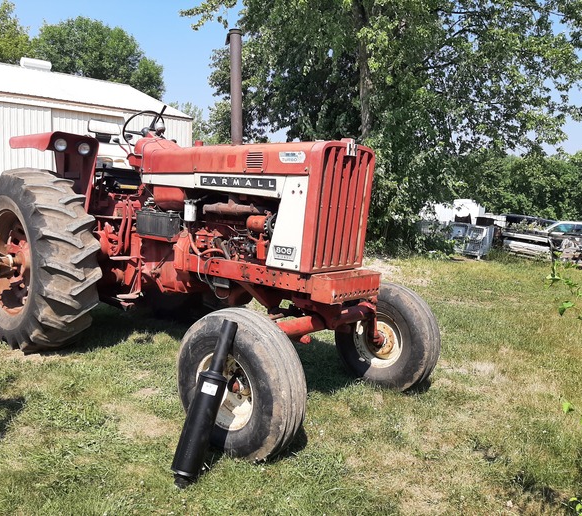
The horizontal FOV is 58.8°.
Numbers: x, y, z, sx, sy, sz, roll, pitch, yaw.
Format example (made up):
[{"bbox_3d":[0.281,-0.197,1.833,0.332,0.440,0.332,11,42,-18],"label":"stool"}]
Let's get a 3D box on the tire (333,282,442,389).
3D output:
[{"bbox_3d":[0.822,0.691,4.502,0.940,0.930,0.285,8,9,39],"label":"tire"}]

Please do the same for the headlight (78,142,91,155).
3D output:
[{"bbox_3d":[-1.823,-0.958,4.527,0.075,0.118,0.118,9,9,41],"label":"headlight"}]

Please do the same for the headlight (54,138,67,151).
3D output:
[{"bbox_3d":[-1.958,-0.958,4.365,0.075,0.118,0.118,9,9,41],"label":"headlight"}]

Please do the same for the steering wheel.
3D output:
[{"bbox_3d":[-1.486,-1.301,5.260,0.455,0.455,0.070,-5,52,-48],"label":"steering wheel"}]

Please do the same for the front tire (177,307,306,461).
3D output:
[{"bbox_3d":[-0.324,0.795,3.232,0.940,0.930,0.285,8,9,37],"label":"front tire"}]

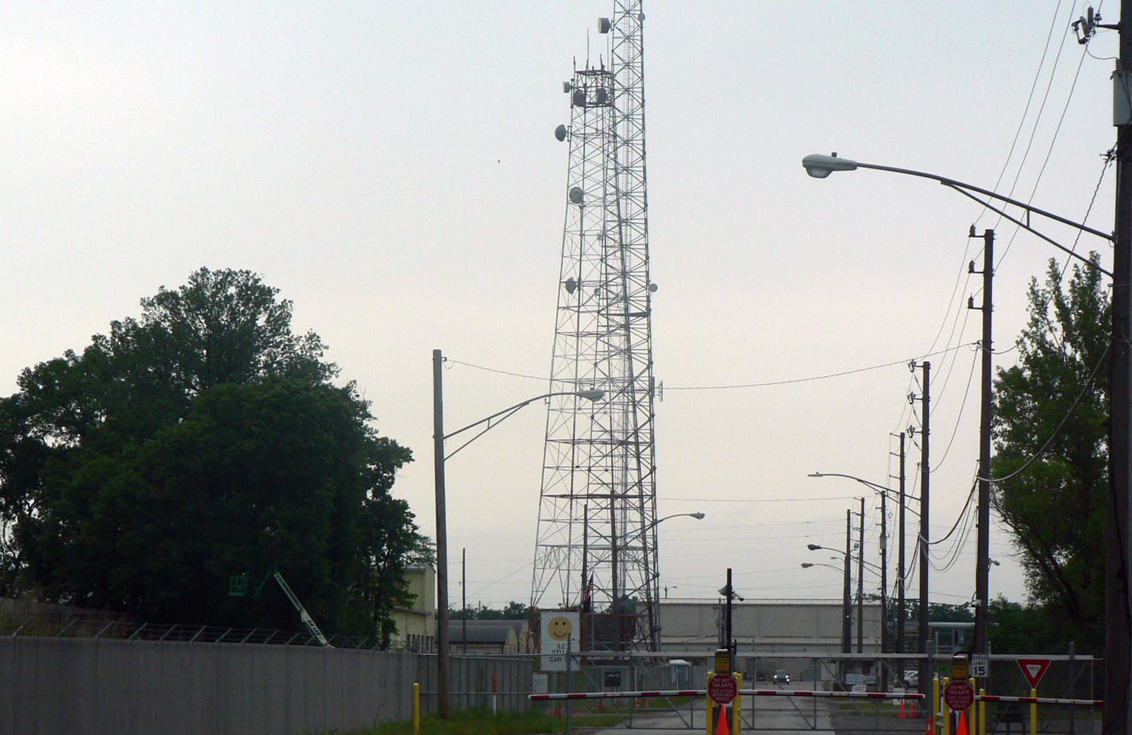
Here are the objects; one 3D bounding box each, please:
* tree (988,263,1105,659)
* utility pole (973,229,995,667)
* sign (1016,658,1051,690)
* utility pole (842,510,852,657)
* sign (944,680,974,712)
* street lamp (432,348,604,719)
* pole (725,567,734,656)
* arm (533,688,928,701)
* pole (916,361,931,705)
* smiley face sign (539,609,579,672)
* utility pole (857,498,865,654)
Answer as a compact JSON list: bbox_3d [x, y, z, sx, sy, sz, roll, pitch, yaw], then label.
[{"bbox_3d":[17.689,4.197,138.663,5.000,16.660,5.000,0,-5,0],"label":"tree"},{"bbox_3d":[8.915,2.524,81.800,0.420,11.000,0.300,1,-4,3],"label":"utility pole"},{"bbox_3d":[9.969,6.518,81.500,0.750,0.650,0.030,0,-4,3],"label":"sign"},{"bbox_3d":[18.311,15.232,248.483,0.320,12.150,0.320,0,-5,0],"label":"utility pole"},{"bbox_3d":[8.055,6.723,78.400,0.610,0.610,0.030,0,-4,3],"label":"sign"},{"bbox_3d":[-1.107,4.146,91.367,4.100,9.230,0.360,0,-5,3],"label":"street lamp"},{"bbox_3d":[3.407,5.994,79.647,0.100,3.680,0.100,0,-5,0],"label":"pole"},{"bbox_3d":[3.333,6.747,79.000,8.200,0.200,0.120,0,-4,3],"label":"arm"},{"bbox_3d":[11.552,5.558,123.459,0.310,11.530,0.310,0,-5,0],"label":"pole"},{"bbox_3d":[-0.179,8.499,119.000,1.250,1.870,0.060,0,-4,3],"label":"smiley face sign"},{"bbox_3d":[17.162,13.405,222.464,0.300,11.650,0.300,0,-5,0],"label":"utility pole"}]

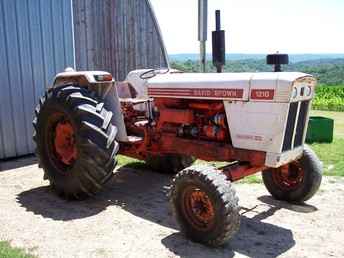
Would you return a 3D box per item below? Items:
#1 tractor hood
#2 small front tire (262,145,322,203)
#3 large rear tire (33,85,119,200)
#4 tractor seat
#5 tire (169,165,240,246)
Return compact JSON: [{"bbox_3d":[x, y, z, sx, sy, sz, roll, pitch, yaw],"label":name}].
[{"bbox_3d":[0.568,-0.492,4.526,1.975,0.310,0.520,5,9,43],"label":"tractor hood"},{"bbox_3d":[1.535,0.539,5.014,0.205,0.765,0.765,-7,10,-43],"label":"small front tire"},{"bbox_3d":[-1.353,0.168,5.315,1.531,1.531,0.440,5,9,43],"label":"large rear tire"},{"bbox_3d":[-0.774,-0.527,5.780,0.450,0.410,0.480,5,9,43],"label":"tractor seat"},{"bbox_3d":[0.295,0.729,3.693,0.215,0.755,0.755,-7,10,-43],"label":"tire"}]

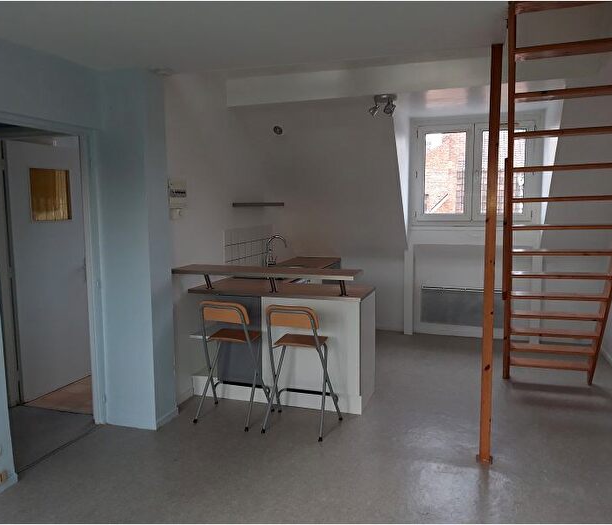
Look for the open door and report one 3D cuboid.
[{"bbox_3d":[-2.168,0.056,4.516,0.042,2.060,0.820,2,7,18],"label":"open door"}]

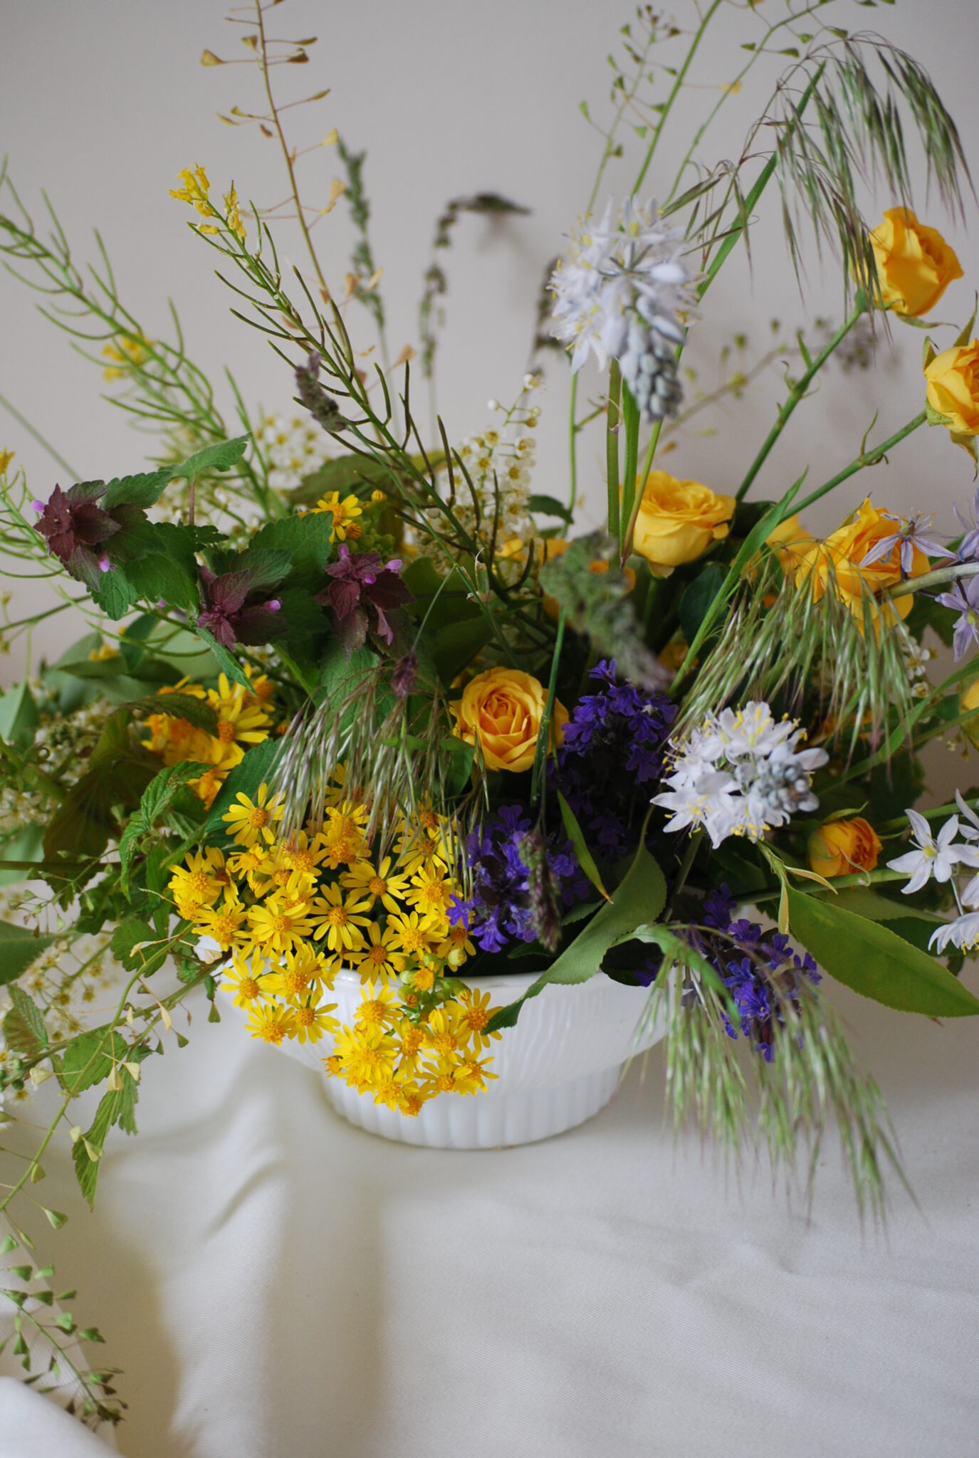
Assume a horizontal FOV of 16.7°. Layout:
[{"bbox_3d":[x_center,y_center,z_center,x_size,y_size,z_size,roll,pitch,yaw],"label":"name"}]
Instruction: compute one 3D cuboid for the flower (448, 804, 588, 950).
[{"bbox_3d":[0.010,0.050,1.125,0.045,0.049,0.045,0,14,0],"label":"flower"}]

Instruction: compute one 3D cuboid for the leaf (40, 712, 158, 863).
[{"bbox_3d":[-0.136,0.020,1.165,0.039,0.053,0.022,17,6,-4],"label":"leaf"}]

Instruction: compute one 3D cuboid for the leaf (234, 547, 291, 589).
[{"bbox_3d":[-0.077,-0.055,1.135,0.021,0.006,0.015,-17,49,-8],"label":"leaf"}]

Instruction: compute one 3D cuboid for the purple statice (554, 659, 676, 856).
[{"bbox_3d":[0.044,0.010,1.150,0.040,0.062,0.038,-3,18,1],"label":"purple statice"}]

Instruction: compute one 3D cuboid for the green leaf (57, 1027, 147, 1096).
[{"bbox_3d":[-0.130,0.111,1.110,0.021,0.029,0.010,40,6,15],"label":"green leaf"}]

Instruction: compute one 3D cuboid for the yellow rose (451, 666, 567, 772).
[{"bbox_3d":[0.007,-0.003,1.130,0.039,0.037,0.031,-2,-19,4],"label":"yellow rose"}]

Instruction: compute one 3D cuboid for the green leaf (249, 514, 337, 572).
[{"bbox_3d":[-0.068,-0.063,1.135,0.030,0.024,0.014,0,14,0],"label":"green leaf"}]

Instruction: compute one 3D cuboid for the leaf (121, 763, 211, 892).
[{"bbox_3d":[-0.107,0.033,1.095,0.020,0.048,0.022,27,6,-7],"label":"leaf"}]

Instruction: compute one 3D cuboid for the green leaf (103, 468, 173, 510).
[{"bbox_3d":[-0.120,-0.081,1.130,0.026,0.007,0.017,-21,44,-5],"label":"green leaf"}]

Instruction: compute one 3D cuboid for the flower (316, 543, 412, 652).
[{"bbox_3d":[-0.041,-0.043,1.090,0.031,0.035,0.028,-1,15,-3],"label":"flower"}]

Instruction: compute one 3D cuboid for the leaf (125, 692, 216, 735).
[{"bbox_3d":[-0.109,-0.005,1.140,0.032,0.013,0.020,14,36,21],"label":"leaf"}]

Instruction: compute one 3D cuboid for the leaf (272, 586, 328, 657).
[{"bbox_3d":[-0.064,-0.036,1.110,0.020,0.023,0.012,-2,15,-6],"label":"leaf"}]

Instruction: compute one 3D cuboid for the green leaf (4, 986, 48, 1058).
[{"bbox_3d":[-0.156,0.099,1.120,0.015,0.026,0.012,-31,6,-10],"label":"green leaf"}]

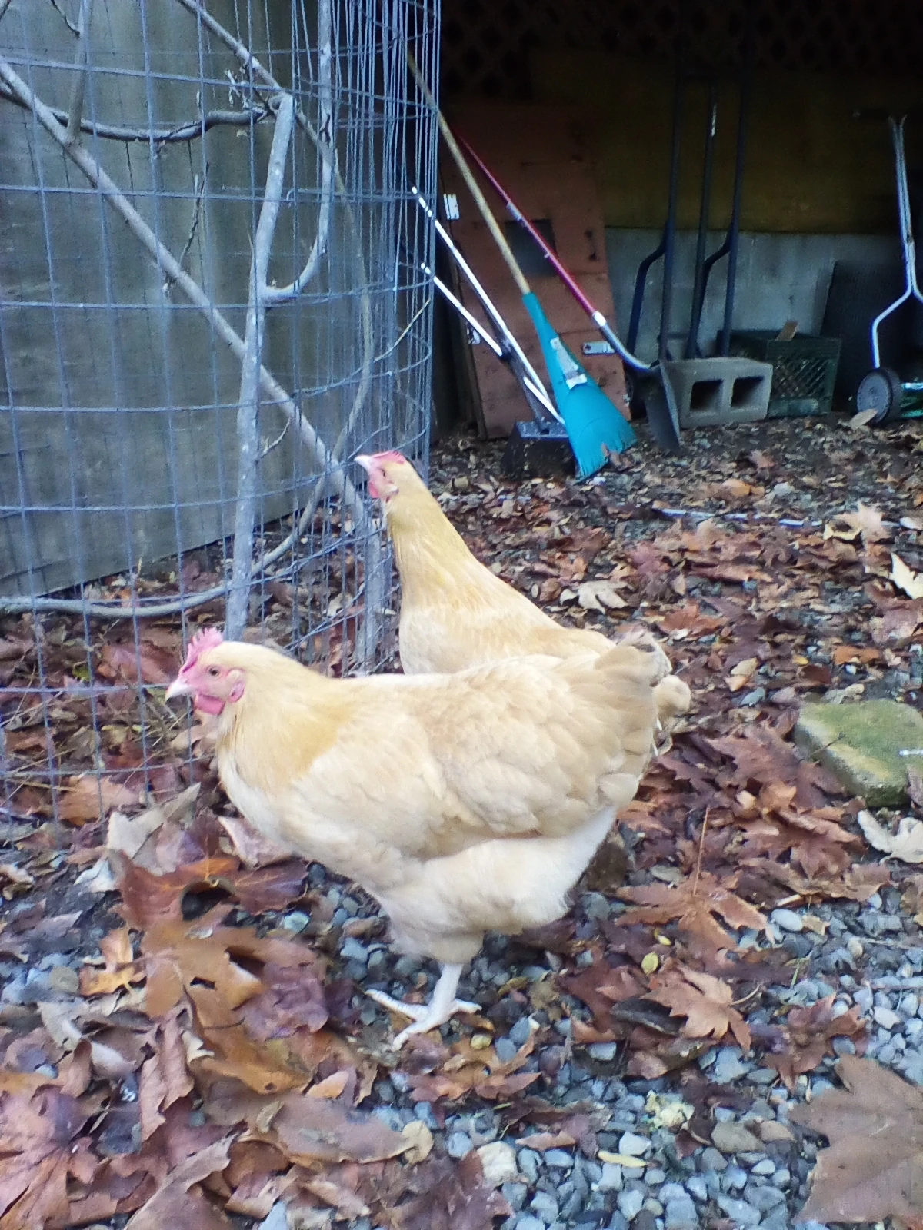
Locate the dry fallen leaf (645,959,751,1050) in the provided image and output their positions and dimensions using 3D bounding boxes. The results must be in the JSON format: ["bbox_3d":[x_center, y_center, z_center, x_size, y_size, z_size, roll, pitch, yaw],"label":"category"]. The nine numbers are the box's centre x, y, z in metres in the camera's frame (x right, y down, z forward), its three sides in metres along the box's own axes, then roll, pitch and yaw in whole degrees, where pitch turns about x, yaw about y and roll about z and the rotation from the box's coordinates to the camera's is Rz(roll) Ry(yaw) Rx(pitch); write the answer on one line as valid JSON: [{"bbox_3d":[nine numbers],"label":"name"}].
[{"bbox_3d":[0.217,0.358,1.013,0.095,0.030,0.100,1,20,0],"label":"dry fallen leaf"}]

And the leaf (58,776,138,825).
[{"bbox_3d":[-0.441,0.226,1.340,0.100,0.030,0.090,1,20,0],"label":"leaf"}]

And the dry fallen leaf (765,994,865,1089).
[{"bbox_3d":[0.314,0.378,0.977,0.092,0.022,0.105,1,20,0],"label":"dry fallen leaf"}]

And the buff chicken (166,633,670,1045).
[{"bbox_3d":[-0.041,0.189,0.982,0.423,0.366,0.210,2,20,4],"label":"buff chicken"}]

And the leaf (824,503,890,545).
[{"bbox_3d":[0.913,-0.210,2.545,0.148,0.060,0.120,1,20,0],"label":"leaf"}]

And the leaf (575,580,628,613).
[{"bbox_3d":[0.267,-0.036,2.093,0.098,0.030,0.105,1,20,0],"label":"leaf"}]

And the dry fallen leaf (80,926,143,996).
[{"bbox_3d":[-0.335,0.332,1.055,0.063,0.030,0.075,1,20,0],"label":"dry fallen leaf"}]

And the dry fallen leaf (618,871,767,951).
[{"bbox_3d":[0.241,0.309,1.149,0.152,0.028,0.120,1,20,0],"label":"dry fallen leaf"}]

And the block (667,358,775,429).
[{"bbox_3d":[0.887,-0.796,3.942,0.395,0.193,0.190,-10,23,-27],"label":"block"}]

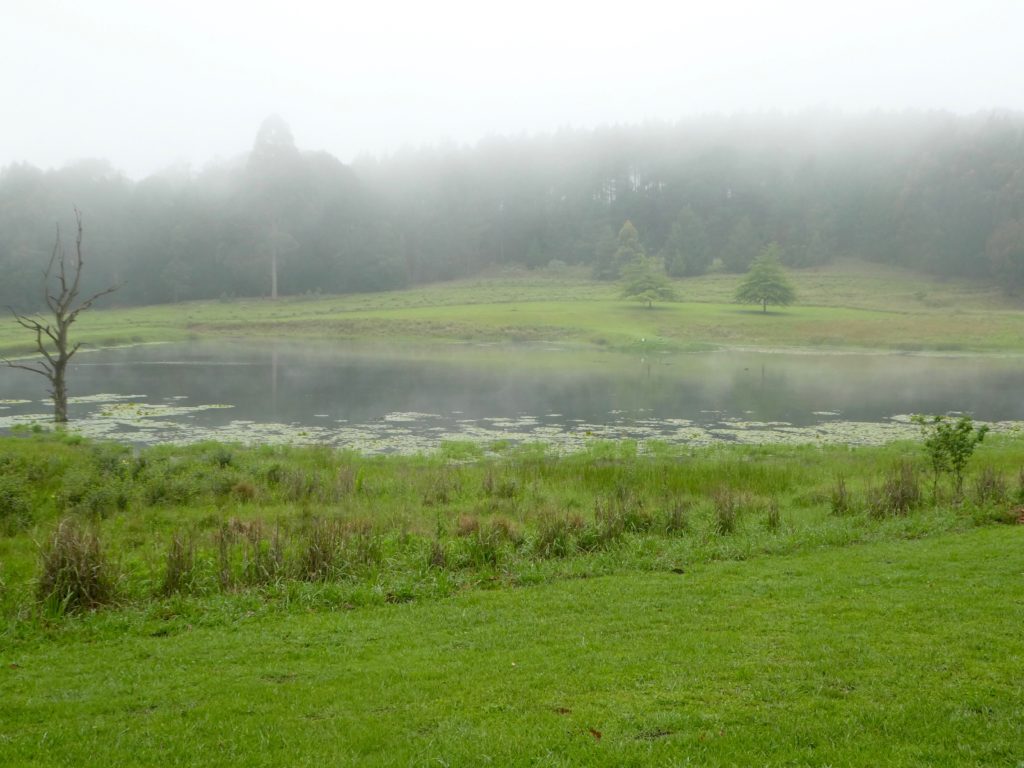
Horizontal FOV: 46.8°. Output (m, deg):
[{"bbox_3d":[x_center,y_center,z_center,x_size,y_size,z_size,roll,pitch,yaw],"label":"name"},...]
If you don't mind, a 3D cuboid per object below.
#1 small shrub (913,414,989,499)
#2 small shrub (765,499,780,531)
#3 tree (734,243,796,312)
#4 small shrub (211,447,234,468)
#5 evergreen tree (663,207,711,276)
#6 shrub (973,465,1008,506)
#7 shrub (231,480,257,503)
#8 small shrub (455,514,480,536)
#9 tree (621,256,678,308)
[{"bbox_3d":[7.300,1.224,19.700,1.265,1.432,1.075,0,3,0],"label":"small shrub"},{"bbox_3d":[3.500,1.760,15.900,0.215,0.443,0.215,0,3,0],"label":"small shrub"},{"bbox_3d":[35.348,-14.850,165.000,8.645,9.761,8.645,0,3,0],"label":"tree"},{"bbox_3d":[-6.361,1.626,26.000,0.527,0.505,0.527,0,3,0],"label":"small shrub"},{"bbox_3d":[31.263,-25.441,212.000,8.600,12.720,8.600,0,3,0],"label":"evergreen tree"},{"bbox_3d":[7.683,1.630,19.000,0.578,0.674,0.578,0,3,0],"label":"shrub"},{"bbox_3d":[-4.493,1.807,19.800,0.435,0.385,0.435,0,3,0],"label":"shrub"},{"bbox_3d":[-0.583,1.860,15.500,0.341,0.301,0.341,0,3,0],"label":"small shrub"},{"bbox_3d":[19.754,-14.582,170.000,8.333,7.471,8.333,0,3,0],"label":"tree"}]

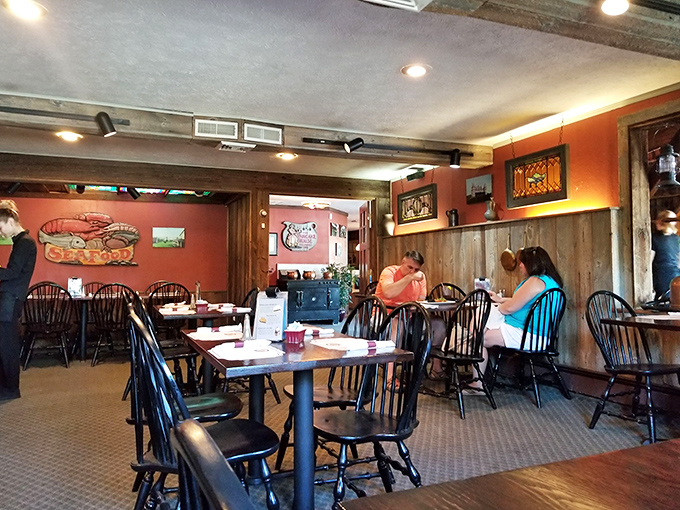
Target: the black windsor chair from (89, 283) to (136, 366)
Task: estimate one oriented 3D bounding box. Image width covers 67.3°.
[{"bbox_3d":[-2.690,0.802,6.100,0.450,0.950,0.500,0,-2,-23],"label":"black windsor chair"}]

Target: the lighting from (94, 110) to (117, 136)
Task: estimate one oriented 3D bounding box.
[{"bbox_3d":[-1.821,-1.022,3.978,0.105,0.200,0.105,-19,6,-22],"label":"lighting"}]

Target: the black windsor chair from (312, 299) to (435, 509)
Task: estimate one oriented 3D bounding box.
[{"bbox_3d":[0.096,0.698,2.300,0.530,0.944,0.465,0,-2,-24],"label":"black windsor chair"}]

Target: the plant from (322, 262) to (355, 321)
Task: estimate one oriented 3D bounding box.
[{"bbox_3d":[-0.030,0.748,10.200,0.620,1.200,0.580,0,-2,0],"label":"plant"}]

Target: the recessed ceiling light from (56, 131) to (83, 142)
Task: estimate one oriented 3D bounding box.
[{"bbox_3d":[-2.664,-1.159,5.038,0.220,0.040,0.220,0,-2,-23],"label":"recessed ceiling light"}]

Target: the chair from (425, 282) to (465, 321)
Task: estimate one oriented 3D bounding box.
[{"bbox_3d":[1.180,0.773,5.139,0.465,0.944,0.530,0,-2,-8],"label":"chair"}]

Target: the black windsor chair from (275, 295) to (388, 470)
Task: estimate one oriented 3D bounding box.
[{"bbox_3d":[-0.025,0.700,2.715,0.510,0.950,0.450,1,-2,-24],"label":"black windsor chair"}]

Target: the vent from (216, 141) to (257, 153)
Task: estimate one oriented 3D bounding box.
[{"bbox_3d":[-0.942,-0.988,4.650,0.330,0.040,0.290,0,-2,-23],"label":"vent"}]

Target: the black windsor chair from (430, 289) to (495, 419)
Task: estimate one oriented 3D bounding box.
[{"bbox_3d":[0.898,0.730,4.032,0.460,0.925,0.530,0,-2,-34],"label":"black windsor chair"}]

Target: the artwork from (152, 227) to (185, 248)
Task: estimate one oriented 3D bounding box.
[{"bbox_3d":[-2.666,-0.268,7.986,0.475,0.310,0.030,0,-2,-23],"label":"artwork"}]

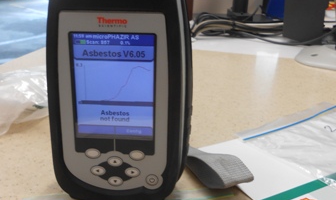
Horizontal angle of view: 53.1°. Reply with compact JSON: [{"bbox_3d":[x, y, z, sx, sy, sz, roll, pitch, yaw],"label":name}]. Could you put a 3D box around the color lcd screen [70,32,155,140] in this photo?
[{"bbox_3d":[-0.038,-0.008,0.234,0.056,0.074,0.006,2,19,0],"label":"color lcd screen"}]

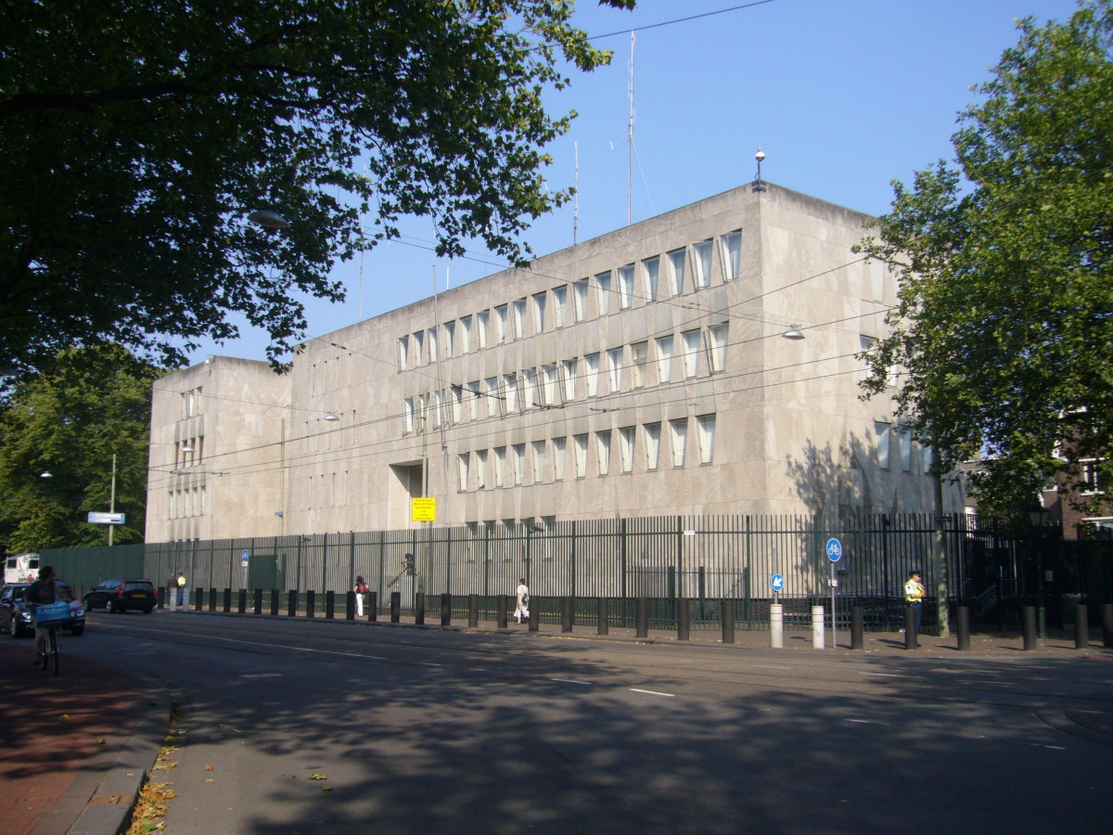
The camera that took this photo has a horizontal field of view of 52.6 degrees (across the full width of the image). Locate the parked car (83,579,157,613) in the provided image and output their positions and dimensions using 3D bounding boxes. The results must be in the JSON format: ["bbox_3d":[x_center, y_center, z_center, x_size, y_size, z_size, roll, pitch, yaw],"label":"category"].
[{"bbox_3d":[-19.700,8.020,50.550,1.800,1.480,4.680,7,-11,-42],"label":"parked car"}]

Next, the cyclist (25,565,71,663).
[{"bbox_3d":[-8.555,3.329,18.958,0.680,1.660,0.950,5,-9,-34],"label":"cyclist"}]

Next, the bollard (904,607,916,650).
[{"bbox_3d":[8.624,5.132,27.421,0.275,1.030,0.275,0,-8,0],"label":"bollard"}]

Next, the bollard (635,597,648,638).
[{"bbox_3d":[2.270,5.313,29.821,0.275,1.030,0.275,0,-8,0],"label":"bollard"}]

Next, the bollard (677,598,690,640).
[{"bbox_3d":[3.253,5.169,28.721,0.275,1.030,0.275,0,-8,0],"label":"bollard"}]

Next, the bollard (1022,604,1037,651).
[{"bbox_3d":[11.241,5.014,26.721,0.275,1.030,0.275,0,-8,0],"label":"bollard"}]

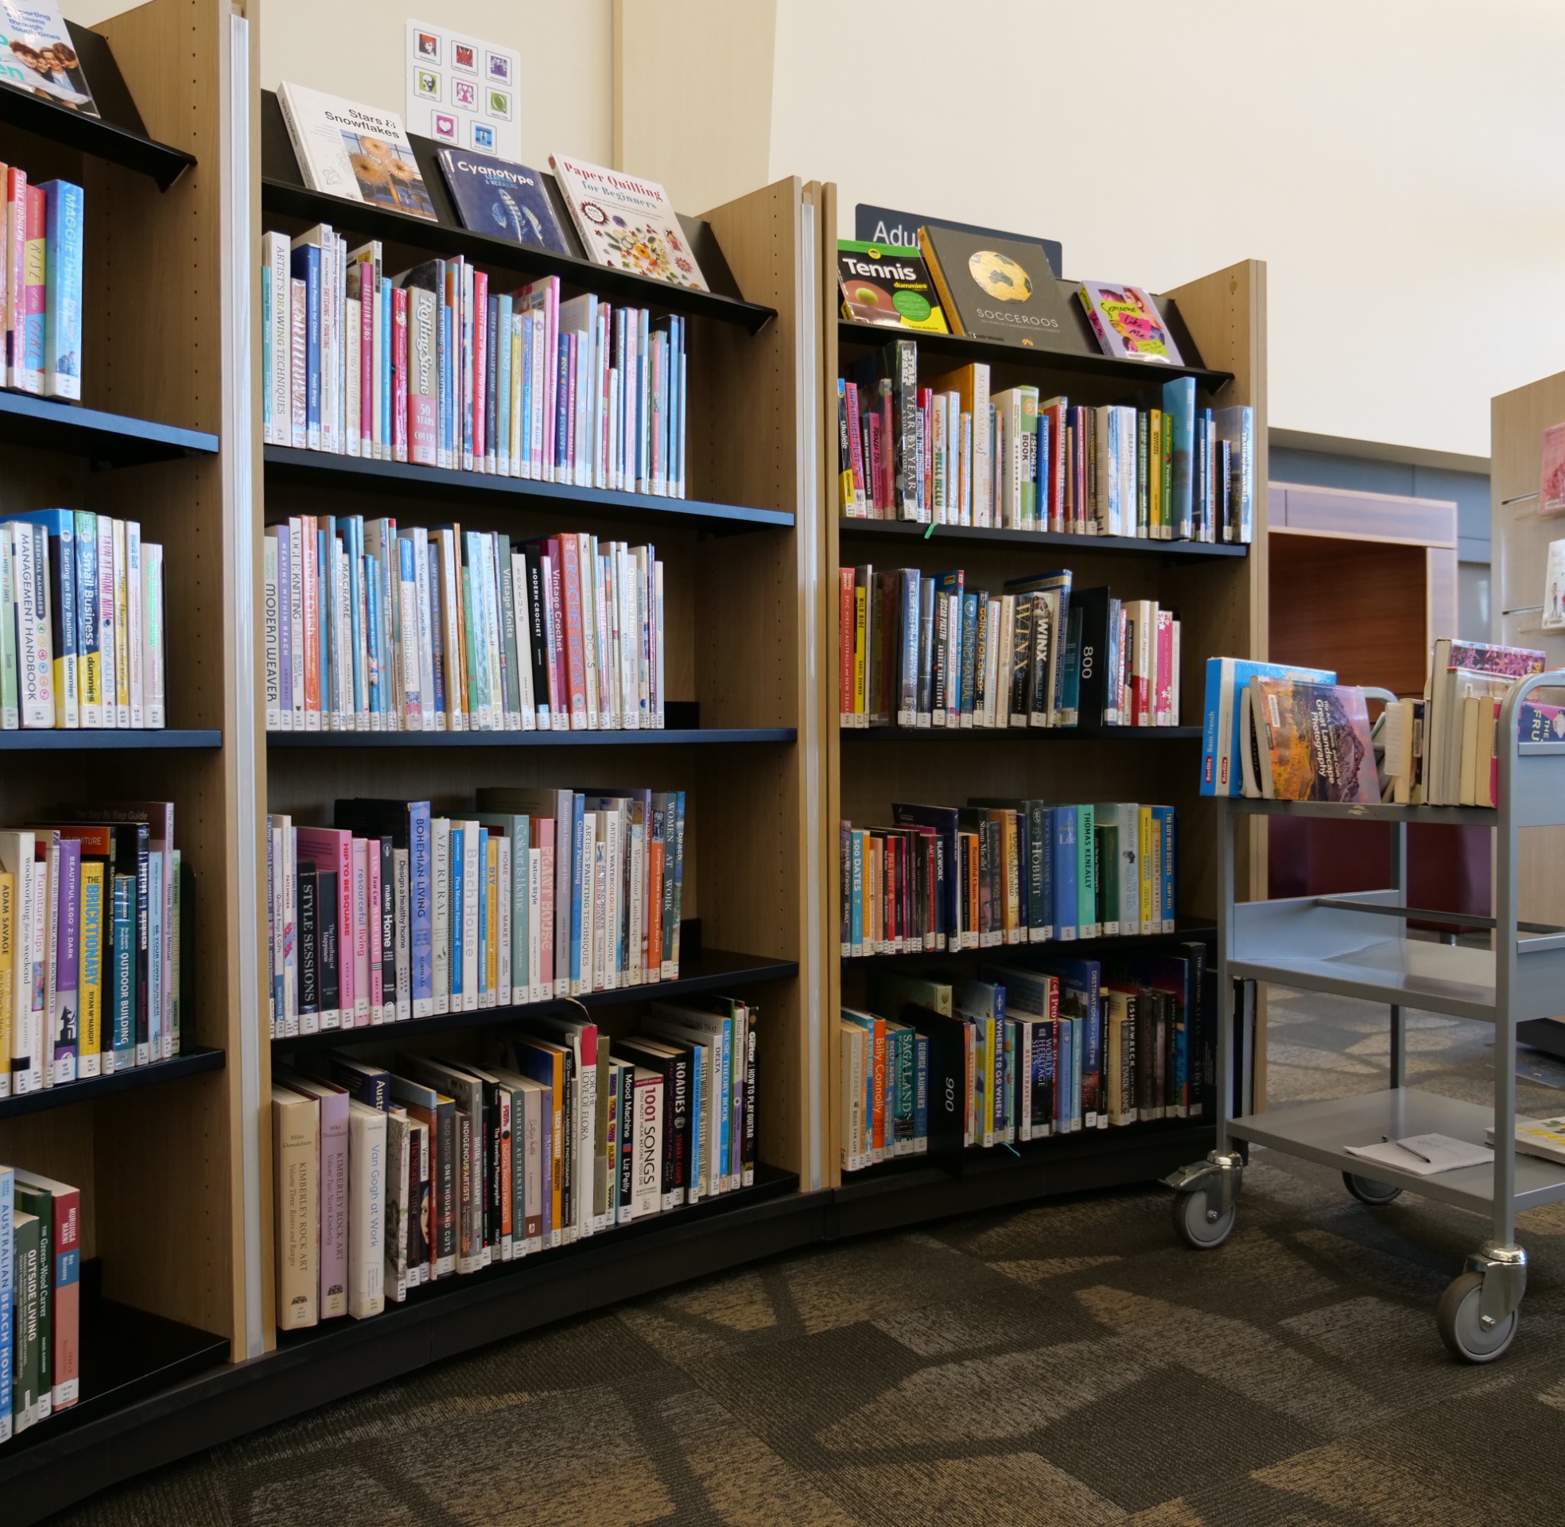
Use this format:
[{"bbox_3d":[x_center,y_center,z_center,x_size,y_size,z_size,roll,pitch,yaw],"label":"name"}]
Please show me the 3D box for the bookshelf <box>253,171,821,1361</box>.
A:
[{"bbox_3d":[-0.384,-0.123,2.143,0.945,1.670,0.275,-1,0,-42],"label":"bookshelf"}]

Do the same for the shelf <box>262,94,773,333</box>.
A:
[{"bbox_3d":[-0.397,-0.833,2.120,0.875,0.230,0.180,-1,0,-42],"label":"shelf"}]

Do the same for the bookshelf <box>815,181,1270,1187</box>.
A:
[{"bbox_3d":[0.450,-0.134,2.675,0.948,1.670,0.275,-1,0,-24],"label":"bookshelf"}]

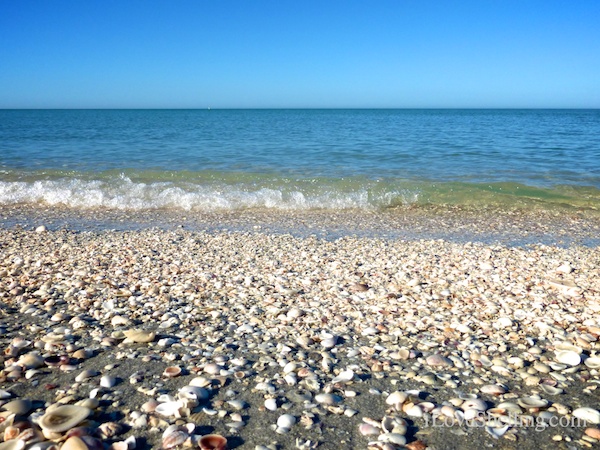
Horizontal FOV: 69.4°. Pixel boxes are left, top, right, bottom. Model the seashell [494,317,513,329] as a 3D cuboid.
[{"bbox_3d":[0.430,0.207,0.915,0.037,0.018,0.033,0,15,0],"label":"seashell"}]

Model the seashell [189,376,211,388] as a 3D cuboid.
[{"bbox_3d":[-0.175,0.277,0.759,0.033,0.012,0.024,-3,15,-10],"label":"seashell"}]

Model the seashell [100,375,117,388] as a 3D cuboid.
[{"bbox_3d":[-0.320,0.261,0.724,0.026,0.013,0.023,0,15,0],"label":"seashell"}]

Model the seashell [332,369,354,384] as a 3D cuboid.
[{"bbox_3d":[0.078,0.273,0.779,0.043,0.016,0.028,-7,16,-24],"label":"seashell"}]

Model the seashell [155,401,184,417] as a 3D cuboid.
[{"bbox_3d":[-0.195,0.277,0.653,0.045,0.018,0.033,0,15,0],"label":"seashell"}]

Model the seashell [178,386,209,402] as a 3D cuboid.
[{"bbox_3d":[-0.169,0.268,0.688,0.048,0.019,0.031,3,15,12],"label":"seashell"}]

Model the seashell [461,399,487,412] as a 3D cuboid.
[{"bbox_3d":[0.279,0.290,0.696,0.039,0.015,0.030,1,15,5],"label":"seashell"}]

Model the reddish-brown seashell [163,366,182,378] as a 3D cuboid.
[{"bbox_3d":[-0.234,0.272,0.796,0.034,0.012,0.027,-2,15,-8],"label":"reddish-brown seashell"}]

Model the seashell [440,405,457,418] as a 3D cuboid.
[{"bbox_3d":[0.235,0.295,0.684,0.023,0.009,0.018,7,16,24],"label":"seashell"}]

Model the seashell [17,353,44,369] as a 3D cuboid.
[{"bbox_3d":[-0.484,0.243,0.776,0.052,0.021,0.047,-1,15,-5],"label":"seashell"}]

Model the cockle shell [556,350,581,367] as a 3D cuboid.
[{"bbox_3d":[0.485,0.242,0.785,0.048,0.019,0.043,4,15,14],"label":"cockle shell"}]

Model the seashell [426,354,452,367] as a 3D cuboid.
[{"bbox_3d":[0.251,0.244,0.777,0.048,0.019,0.032,2,15,8],"label":"seashell"}]

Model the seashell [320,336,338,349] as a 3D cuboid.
[{"bbox_3d":[0.061,0.245,0.900,0.036,0.015,0.029,0,15,0],"label":"seashell"}]

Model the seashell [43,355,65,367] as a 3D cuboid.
[{"bbox_3d":[-0.477,0.263,0.838,0.032,0.011,0.024,0,15,0],"label":"seashell"}]

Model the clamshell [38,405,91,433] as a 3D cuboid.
[{"bbox_3d":[-0.350,0.288,0.646,0.067,0.020,0.046,-8,17,-27],"label":"clamshell"}]

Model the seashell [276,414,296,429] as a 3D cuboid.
[{"bbox_3d":[-0.020,0.300,0.659,0.030,0.013,0.027,0,15,0],"label":"seashell"}]

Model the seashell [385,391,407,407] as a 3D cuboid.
[{"bbox_3d":[0.152,0.272,0.678,0.033,0.016,0.030,-3,15,-10],"label":"seashell"}]

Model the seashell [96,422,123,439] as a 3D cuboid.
[{"bbox_3d":[-0.282,0.305,0.642,0.033,0.014,0.026,-3,15,-10],"label":"seashell"}]

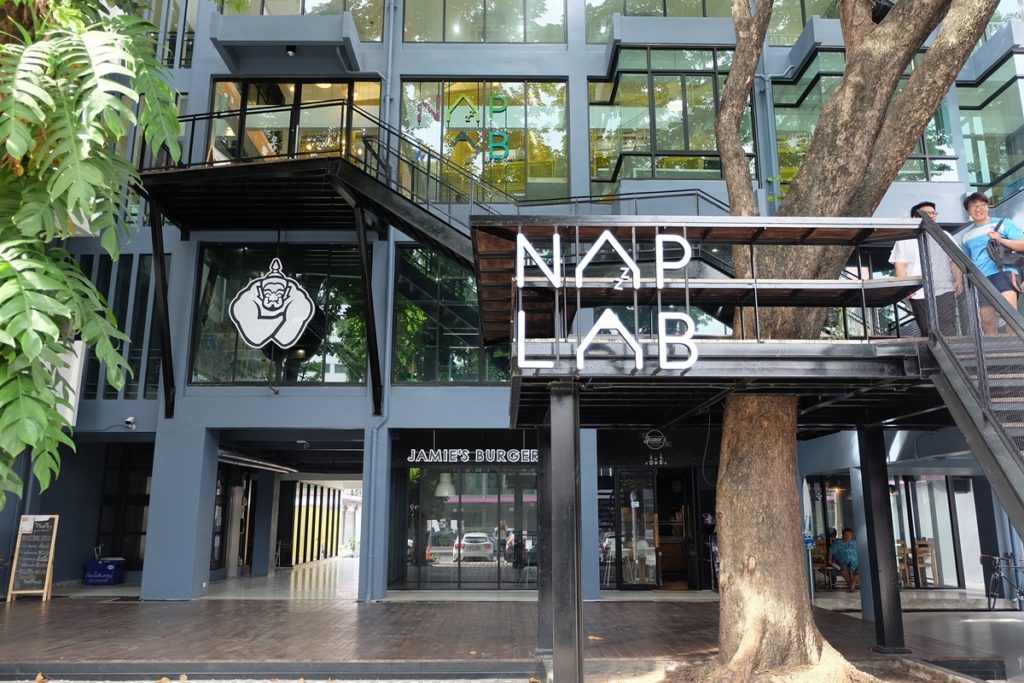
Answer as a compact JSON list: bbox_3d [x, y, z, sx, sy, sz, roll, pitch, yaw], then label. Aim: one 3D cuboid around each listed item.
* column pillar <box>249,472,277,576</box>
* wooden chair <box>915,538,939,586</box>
[{"bbox_3d":[-5.749,4.210,17.968,0.372,2.424,0.458,0,-12,0],"label":"column pillar"},{"bbox_3d":[8.359,4.446,15.473,0.400,0.919,0.430,-4,-13,19],"label":"wooden chair"}]

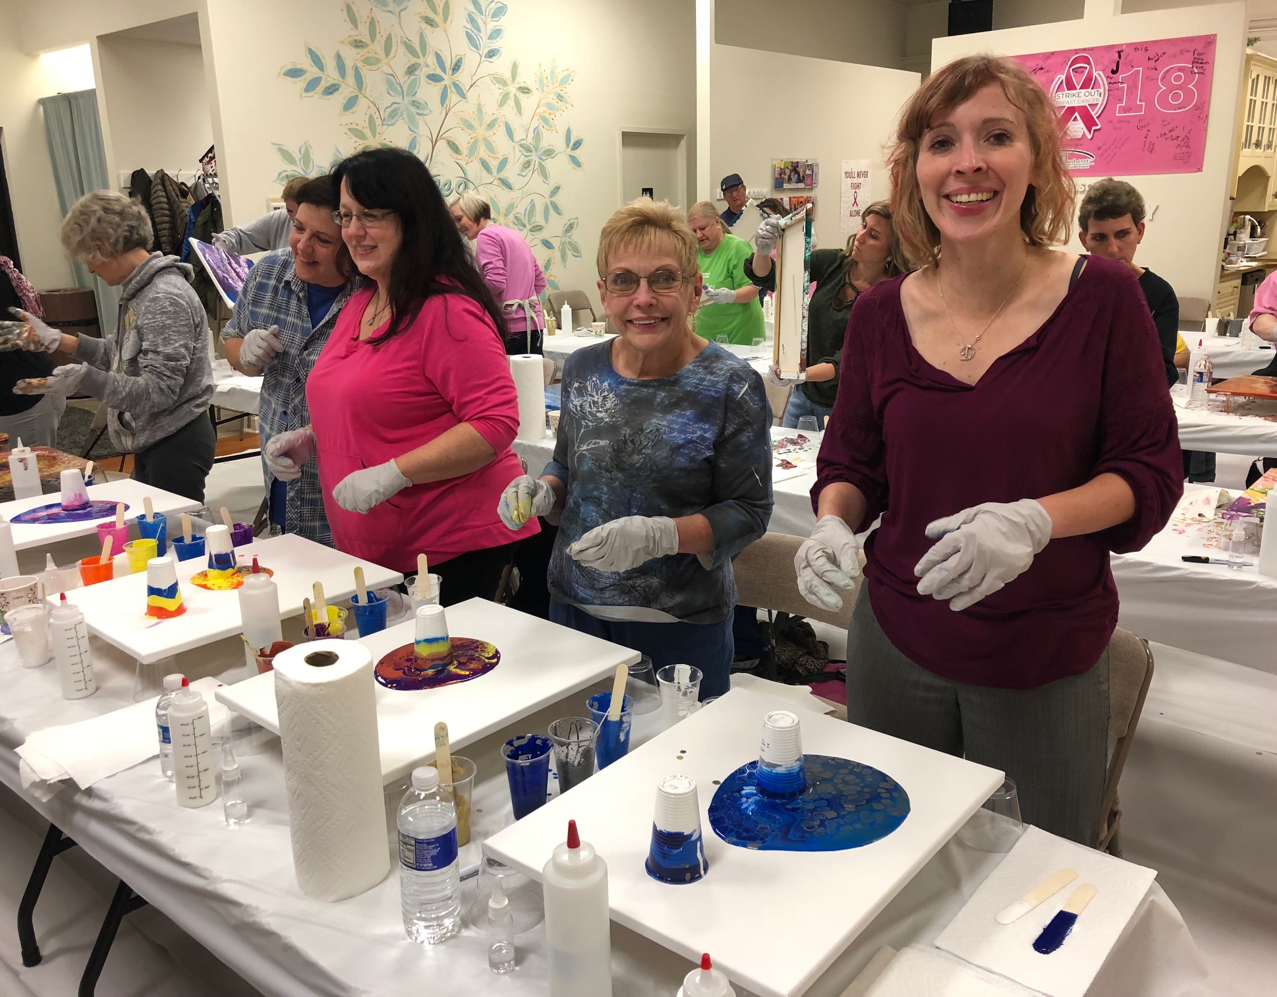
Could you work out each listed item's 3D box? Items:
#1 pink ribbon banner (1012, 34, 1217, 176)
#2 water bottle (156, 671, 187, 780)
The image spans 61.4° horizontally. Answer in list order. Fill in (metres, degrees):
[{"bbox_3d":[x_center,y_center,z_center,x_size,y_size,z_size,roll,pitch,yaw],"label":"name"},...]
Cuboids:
[{"bbox_3d":[3.343,-2.935,8.161,1.820,0.910,0.020,12,20,39],"label":"pink ribbon banner"},{"bbox_3d":[-0.658,0.327,1.547,0.064,0.152,0.064,-1,16,0],"label":"water bottle"}]

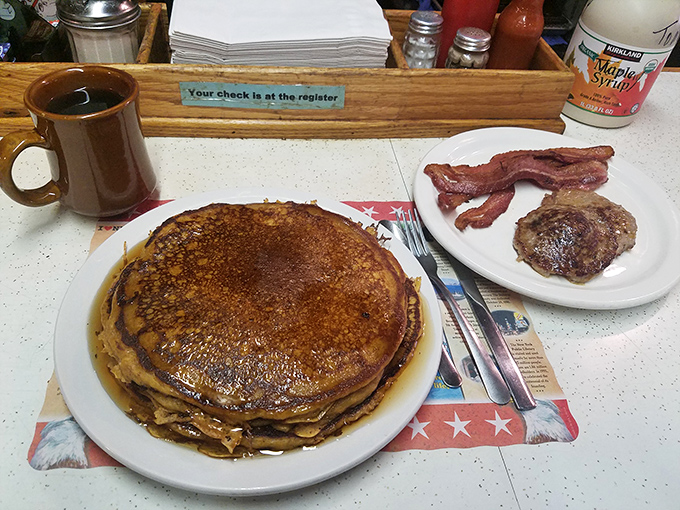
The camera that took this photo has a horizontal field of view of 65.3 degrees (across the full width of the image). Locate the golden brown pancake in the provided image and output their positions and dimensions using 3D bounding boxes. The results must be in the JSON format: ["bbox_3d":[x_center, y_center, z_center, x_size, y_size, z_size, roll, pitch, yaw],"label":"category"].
[{"bbox_3d":[-0.049,0.034,0.372,0.215,0.042,0.208,-1,46,-7],"label":"golden brown pancake"}]

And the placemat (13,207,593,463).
[{"bbox_3d":[-0.024,0.036,0.412,0.347,0.002,0.245,-1,46,-7],"label":"placemat"}]

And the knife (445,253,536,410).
[{"bbox_3d":[0.107,0.028,0.431,0.018,0.005,0.212,-5,47,-11],"label":"knife"}]

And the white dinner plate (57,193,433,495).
[{"bbox_3d":[-0.061,0.042,0.387,0.264,0.024,0.264,3,46,-3],"label":"white dinner plate"}]

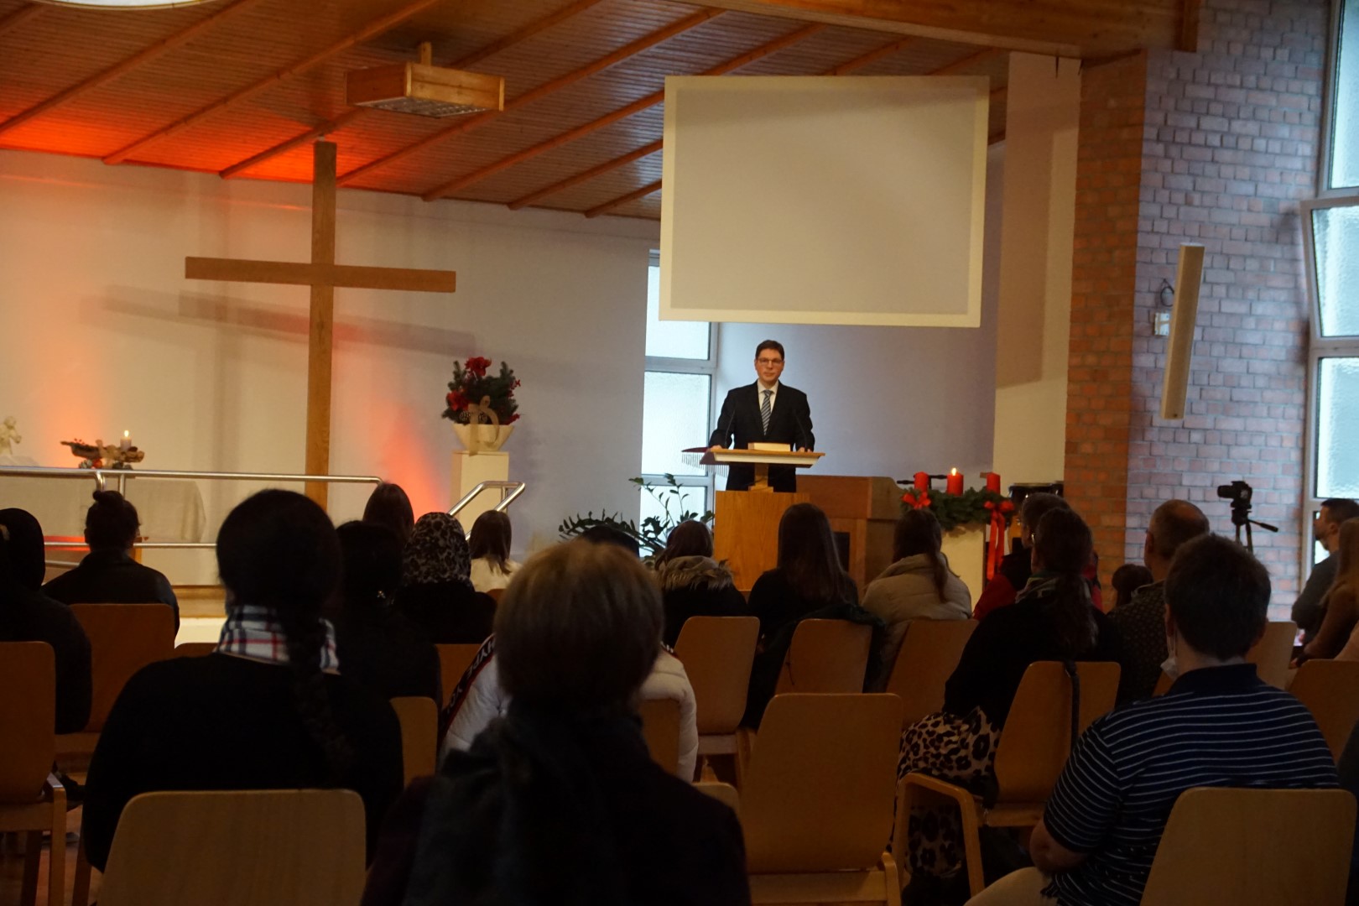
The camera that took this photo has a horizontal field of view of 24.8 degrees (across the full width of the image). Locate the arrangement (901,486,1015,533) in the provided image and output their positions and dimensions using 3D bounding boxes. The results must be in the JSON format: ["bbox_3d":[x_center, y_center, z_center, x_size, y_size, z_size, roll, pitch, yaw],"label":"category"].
[{"bbox_3d":[1.477,0.298,16.400,0.570,0.250,0.520,2,0,-10],"label":"arrangement"}]

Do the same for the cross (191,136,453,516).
[{"bbox_3d":[-2.729,-0.645,23.500,2.050,3.350,0.140,2,0,-11],"label":"cross"}]

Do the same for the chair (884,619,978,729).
[{"bbox_3d":[0.759,1.012,11.097,0.490,0.855,0.520,2,0,-40],"label":"chair"}]

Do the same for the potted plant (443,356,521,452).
[{"bbox_3d":[-1.411,-0.347,22.000,0.530,0.670,0.480,2,0,-12],"label":"potted plant"}]

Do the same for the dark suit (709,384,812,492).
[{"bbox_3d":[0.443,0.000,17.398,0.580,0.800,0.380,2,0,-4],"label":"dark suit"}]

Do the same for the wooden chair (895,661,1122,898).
[{"bbox_3d":[0.917,0.999,8.747,0.490,0.855,0.520,2,0,-40],"label":"wooden chair"}]

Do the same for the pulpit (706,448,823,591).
[{"bbox_3d":[0.451,0.521,16.997,0.620,1.100,0.480,2,0,-8],"label":"pulpit"}]

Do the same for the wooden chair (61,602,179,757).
[{"bbox_3d":[-1.880,0.909,10.149,0.490,0.855,0.520,2,0,-15],"label":"wooden chair"}]

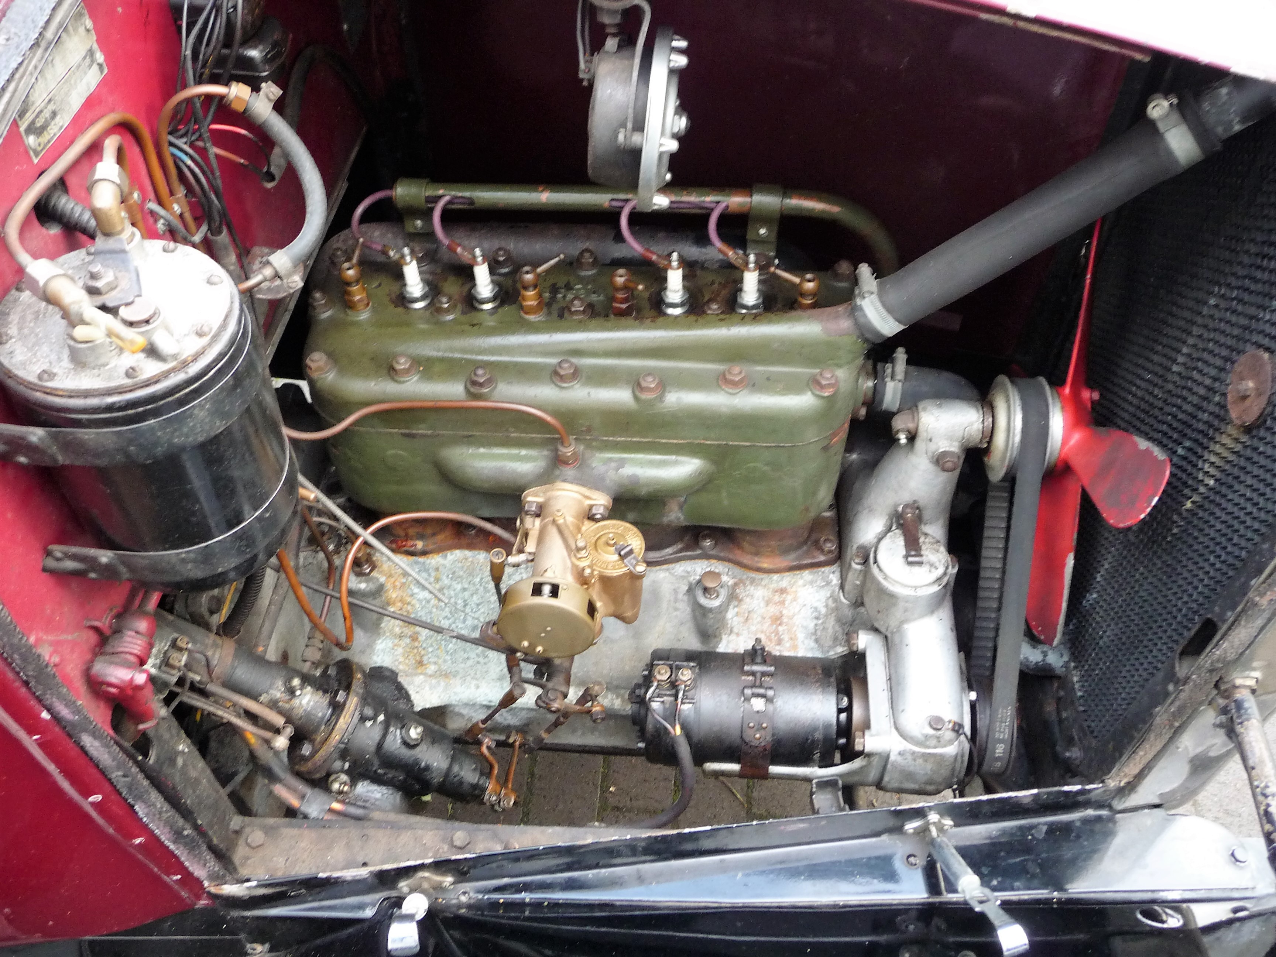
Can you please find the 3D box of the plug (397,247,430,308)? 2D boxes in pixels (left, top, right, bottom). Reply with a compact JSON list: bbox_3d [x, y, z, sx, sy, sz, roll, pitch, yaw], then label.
[{"bbox_3d":[-0.206,-0.184,0.947,0.026,0.066,0.026,2,50,7],"label":"plug"}]

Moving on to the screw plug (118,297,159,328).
[{"bbox_3d":[-0.275,-0.091,0.568,0.022,0.009,0.022,6,50,2],"label":"screw plug"}]

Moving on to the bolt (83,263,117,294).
[{"bbox_3d":[-0.306,-0.113,0.588,0.018,0.016,0.017,6,50,2],"label":"bolt"}]

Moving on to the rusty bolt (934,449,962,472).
[{"bbox_3d":[0.285,-0.017,0.951,0.025,0.022,0.015,3,50,6],"label":"rusty bolt"}]

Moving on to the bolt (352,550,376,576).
[{"bbox_3d":[-0.260,0.081,0.983,0.022,0.018,0.021,3,50,6],"label":"bolt"}]

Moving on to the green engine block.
[{"bbox_3d":[-0.048,-0.104,1.005,0.515,0.170,0.230,3,50,6],"label":"green engine block"}]

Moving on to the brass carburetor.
[{"bbox_3d":[-0.053,0.077,0.885,0.122,0.105,0.143,3,50,6],"label":"brass carburetor"}]

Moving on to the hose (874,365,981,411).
[{"bbox_3d":[0.274,-0.082,0.976,0.105,0.075,0.048,3,50,6],"label":"hose"}]

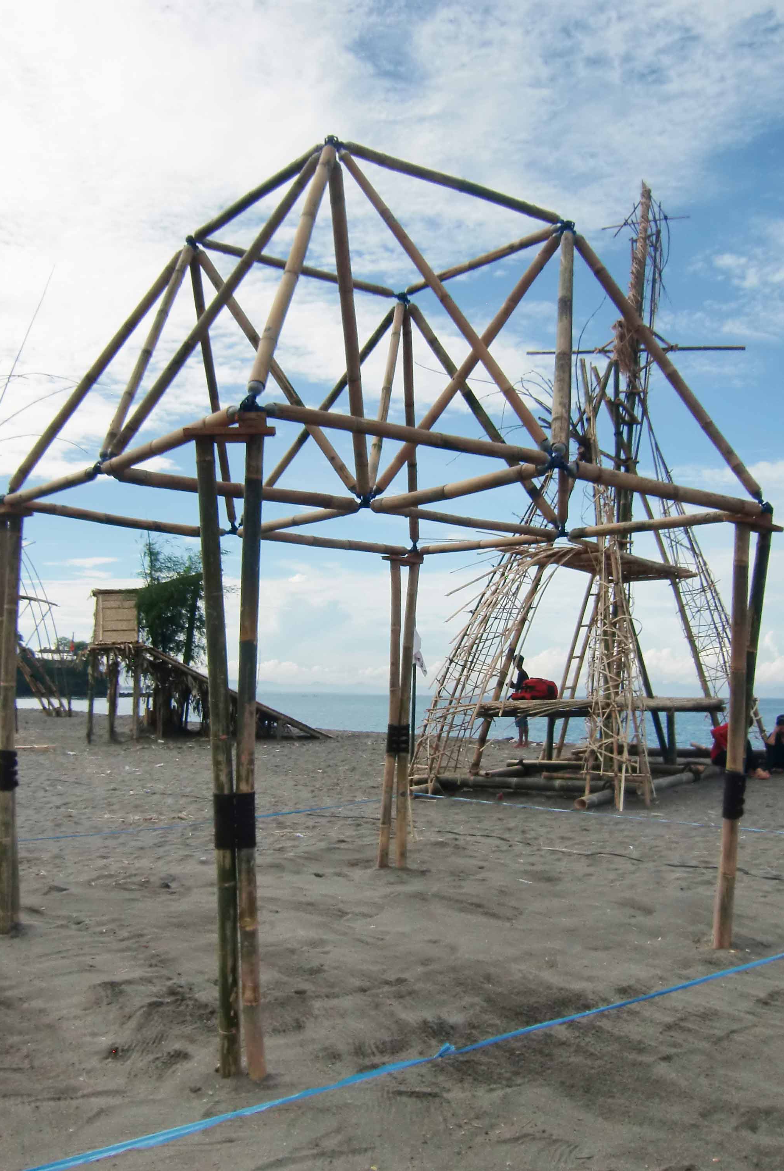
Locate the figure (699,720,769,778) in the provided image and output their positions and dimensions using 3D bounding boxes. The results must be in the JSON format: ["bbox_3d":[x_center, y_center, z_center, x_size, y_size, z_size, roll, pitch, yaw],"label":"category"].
[{"bbox_3d":[4.715,2.232,14.839,0.850,0.775,0.600,-3,-7,33],"label":"figure"}]

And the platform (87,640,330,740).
[{"bbox_3d":[-3.371,1.942,20.190,4.440,1.829,1.600,2,-6,-16],"label":"platform"}]

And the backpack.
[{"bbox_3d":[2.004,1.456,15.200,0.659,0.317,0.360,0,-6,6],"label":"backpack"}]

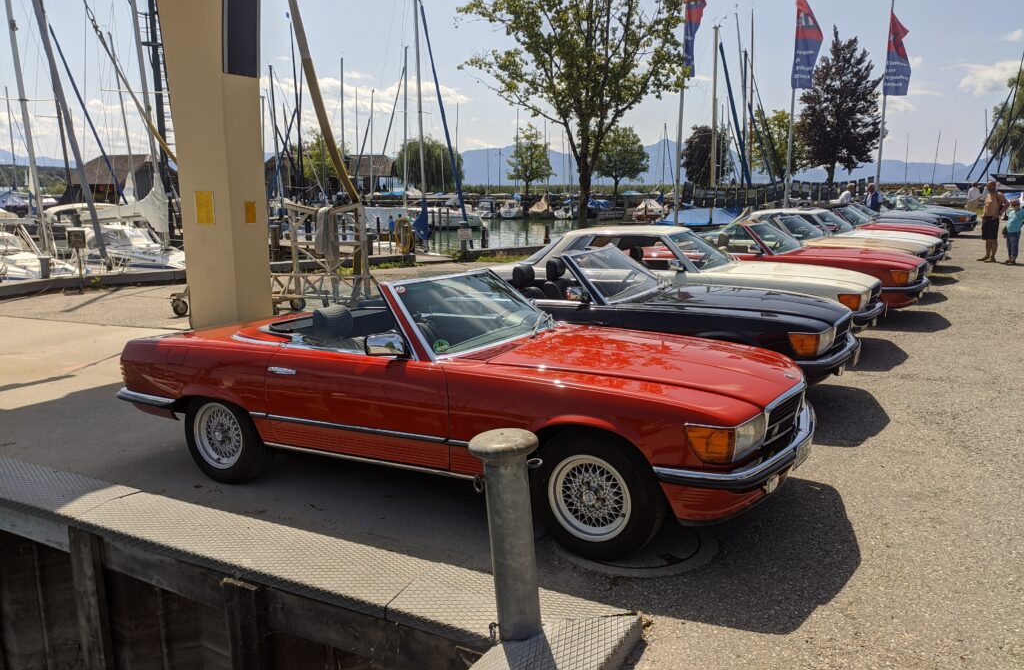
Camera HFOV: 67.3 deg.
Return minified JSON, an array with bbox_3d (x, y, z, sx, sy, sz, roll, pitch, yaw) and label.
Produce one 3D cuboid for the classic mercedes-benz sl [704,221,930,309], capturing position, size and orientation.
[{"bbox_3d":[3.293,-0.916,10.580,4.390,1.290,1.790,6,12,29],"label":"classic mercedes-benz sl"}]

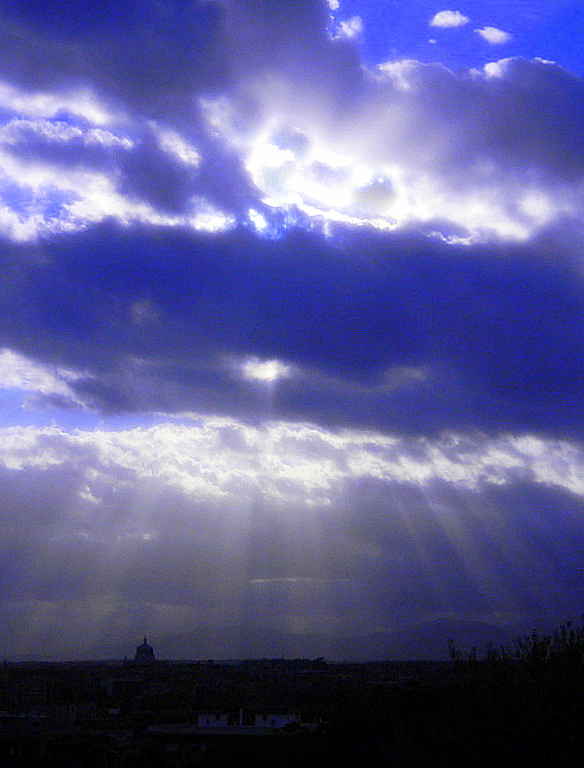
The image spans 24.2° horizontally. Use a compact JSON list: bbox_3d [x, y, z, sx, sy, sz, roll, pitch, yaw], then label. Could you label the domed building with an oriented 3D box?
[{"bbox_3d":[-156.103,284.502,1450.000,23.500,31.000,23.500,1,-11,-6],"label":"domed building"}]

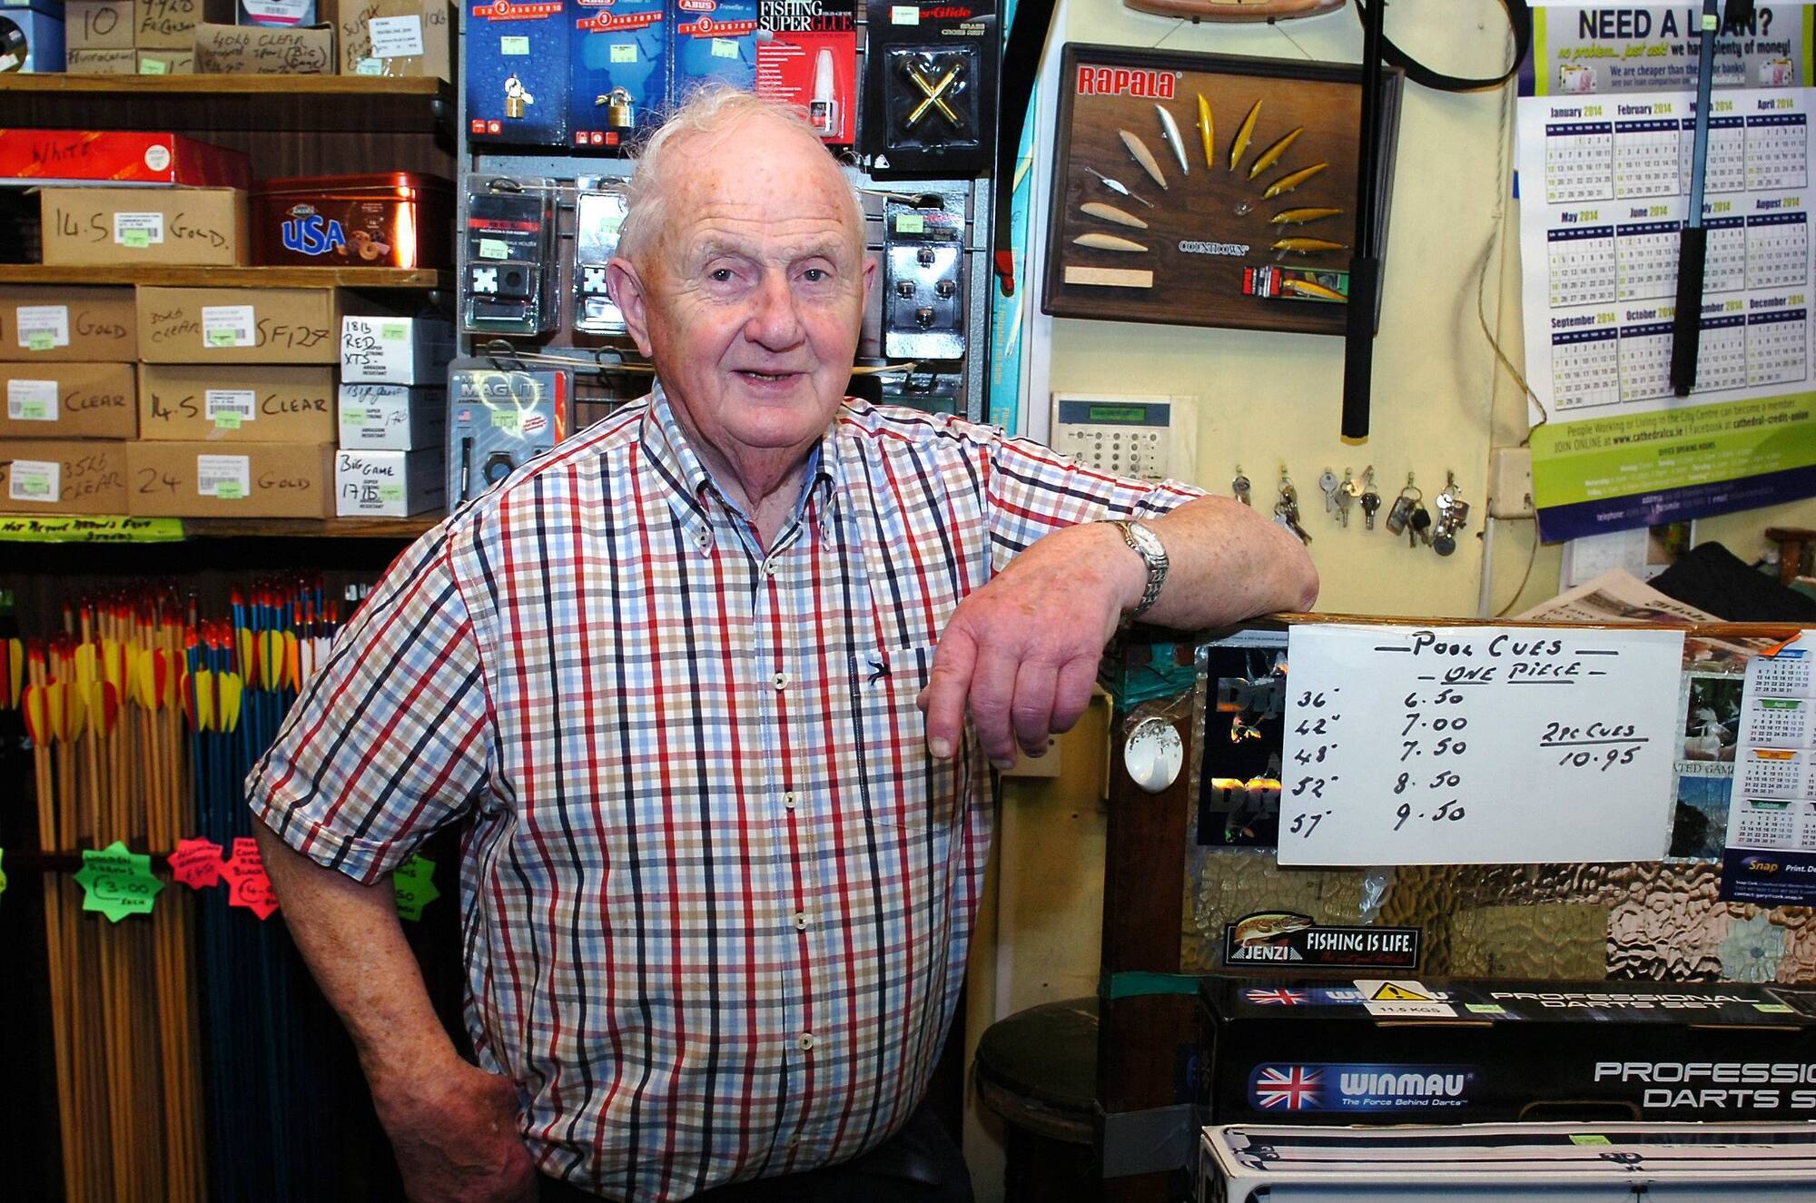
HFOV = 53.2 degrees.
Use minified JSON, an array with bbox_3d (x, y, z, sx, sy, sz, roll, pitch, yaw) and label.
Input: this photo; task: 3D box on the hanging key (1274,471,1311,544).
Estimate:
[{"bbox_3d":[0.473,-0.115,2.243,0.047,0.089,0.026,1,7,1],"label":"hanging key"}]

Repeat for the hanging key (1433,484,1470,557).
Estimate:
[{"bbox_3d":[0.668,-0.101,2.242,0.047,0.089,0.026,1,7,1],"label":"hanging key"}]

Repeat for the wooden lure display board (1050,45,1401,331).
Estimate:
[{"bbox_3d":[0.383,-0.499,2.211,0.412,0.318,0.022,3,7,-4],"label":"wooden lure display board"}]

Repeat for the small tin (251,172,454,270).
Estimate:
[{"bbox_3d":[-0.602,-0.414,2.019,0.179,0.099,0.180,2,7,5],"label":"small tin"}]

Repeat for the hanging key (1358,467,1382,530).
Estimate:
[{"bbox_3d":[0.570,-0.127,2.240,0.028,0.075,0.016,1,7,1],"label":"hanging key"}]

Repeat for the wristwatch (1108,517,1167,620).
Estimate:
[{"bbox_3d":[0.138,-0.019,1.140,0.064,0.053,0.036,52,23,22],"label":"wristwatch"}]

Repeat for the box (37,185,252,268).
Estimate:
[{"bbox_3d":[-0.805,-0.404,1.993,0.204,0.083,0.190,1,7,1],"label":"box"}]

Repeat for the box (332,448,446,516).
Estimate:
[{"bbox_3d":[-0.568,-0.136,2.026,0.075,0.070,0.200,1,7,1],"label":"box"}]

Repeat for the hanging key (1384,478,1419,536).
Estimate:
[{"bbox_3d":[0.621,-0.119,2.278,0.042,0.075,0.015,0,8,-3],"label":"hanging key"}]

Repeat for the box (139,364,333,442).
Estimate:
[{"bbox_3d":[-0.704,-0.227,2.041,0.203,0.080,0.280,1,8,0],"label":"box"}]

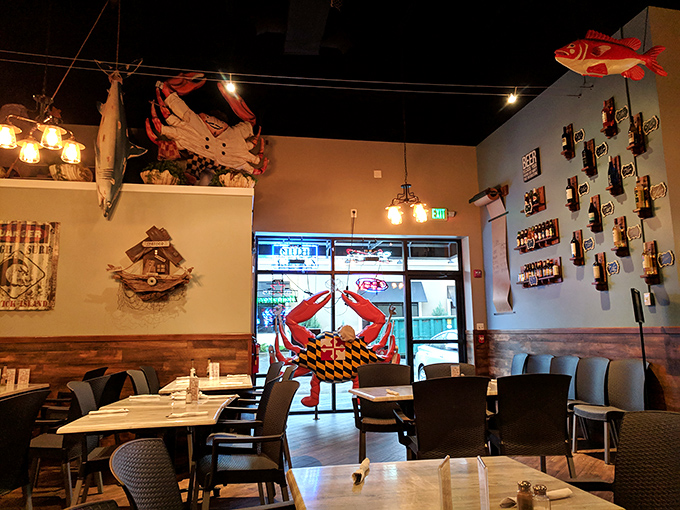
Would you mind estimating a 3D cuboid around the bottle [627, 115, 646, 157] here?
[{"bbox_3d":[2.914,-1.184,5.037,0.118,0.420,0.120,1,-9,-10],"label":"bottle"}]

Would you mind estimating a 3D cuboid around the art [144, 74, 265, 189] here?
[{"bbox_3d":[-1.646,-1.510,6.414,1.470,1.480,0.500,1,-9,-10],"label":"art"}]

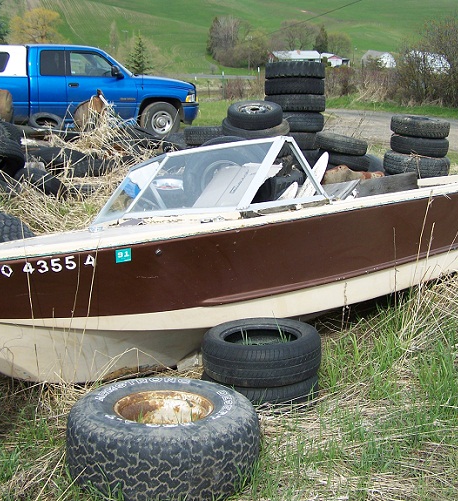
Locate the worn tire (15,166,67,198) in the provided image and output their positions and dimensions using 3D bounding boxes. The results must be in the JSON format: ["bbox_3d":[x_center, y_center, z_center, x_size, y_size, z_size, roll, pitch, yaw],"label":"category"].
[{"bbox_3d":[-1.860,-0.628,7.300,0.640,0.200,0.640,14,12,-3],"label":"worn tire"}]

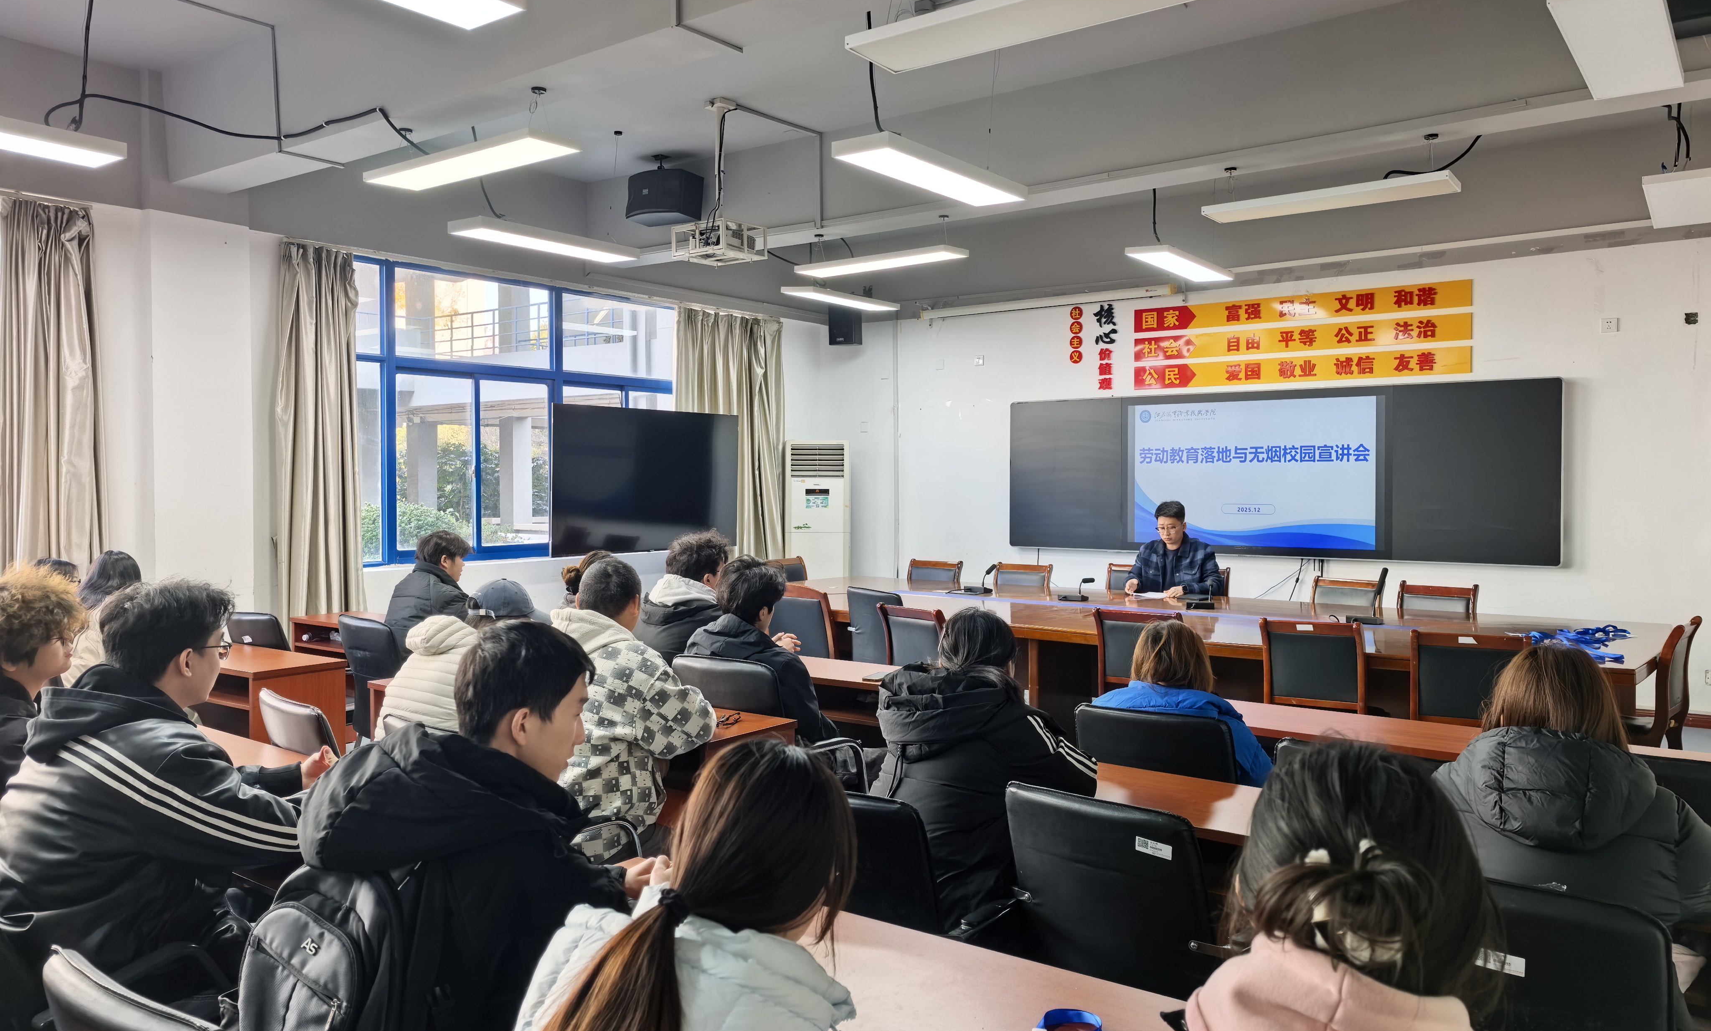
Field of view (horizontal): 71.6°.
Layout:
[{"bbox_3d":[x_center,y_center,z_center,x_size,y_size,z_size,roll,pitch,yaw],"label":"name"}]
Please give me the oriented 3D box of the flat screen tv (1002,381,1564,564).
[{"bbox_3d":[2.921,-0.307,8.771,4.006,1.202,0.090,1,2,37],"label":"flat screen tv"}]

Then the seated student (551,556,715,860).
[{"bbox_3d":[-0.692,0.791,3.644,0.580,1.310,0.780,1,2,32],"label":"seated student"}]

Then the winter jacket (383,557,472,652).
[{"bbox_3d":[-1.841,0.559,5.310,0.540,0.700,0.500,1,2,44],"label":"winter jacket"}]

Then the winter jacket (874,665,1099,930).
[{"bbox_3d":[0.286,0.676,2.482,0.560,0.740,0.540,1,2,40],"label":"winter jacket"}]

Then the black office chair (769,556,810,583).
[{"bbox_3d":[-0.289,0.788,8.895,0.570,0.910,0.490,1,2,27],"label":"black office chair"}]

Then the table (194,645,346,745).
[{"bbox_3d":[-3.015,1.003,5.480,1.750,0.750,0.410,1,2,36],"label":"table"}]

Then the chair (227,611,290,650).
[{"bbox_3d":[-2.889,0.931,6.205,0.550,0.890,0.580,1,2,30],"label":"chair"}]

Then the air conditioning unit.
[{"bbox_3d":[-0.350,0.280,11.058,0.580,1.900,0.380,0,2,-1],"label":"air conditioning unit"}]

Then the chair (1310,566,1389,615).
[{"bbox_3d":[3.065,0.869,7.564,0.480,0.910,0.560,1,2,38],"label":"chair"}]

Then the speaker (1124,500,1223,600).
[{"bbox_3d":[2.171,0.592,8.183,0.640,1.380,0.780,1,2,28],"label":"speaker"}]

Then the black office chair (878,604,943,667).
[{"bbox_3d":[0.457,0.872,5.757,0.470,0.910,0.560,2,2,44],"label":"black office chair"}]

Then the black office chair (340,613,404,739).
[{"bbox_3d":[-2.136,0.941,5.800,0.550,0.890,0.580,1,2,41],"label":"black office chair"}]

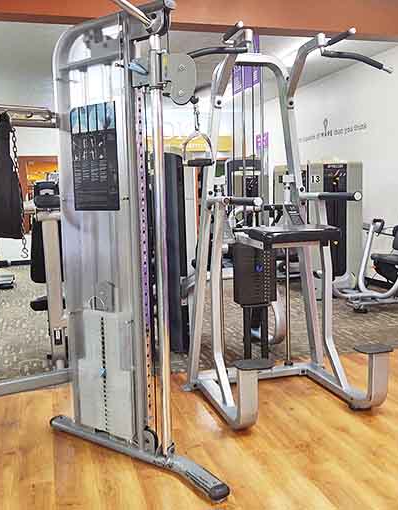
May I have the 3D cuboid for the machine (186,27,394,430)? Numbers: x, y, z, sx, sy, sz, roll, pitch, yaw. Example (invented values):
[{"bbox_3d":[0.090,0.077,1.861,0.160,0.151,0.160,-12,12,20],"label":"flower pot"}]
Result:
[{"bbox_3d":[0.481,-0.176,3.145,1.220,2.190,1.040,-3,7,-16],"label":"machine"}]

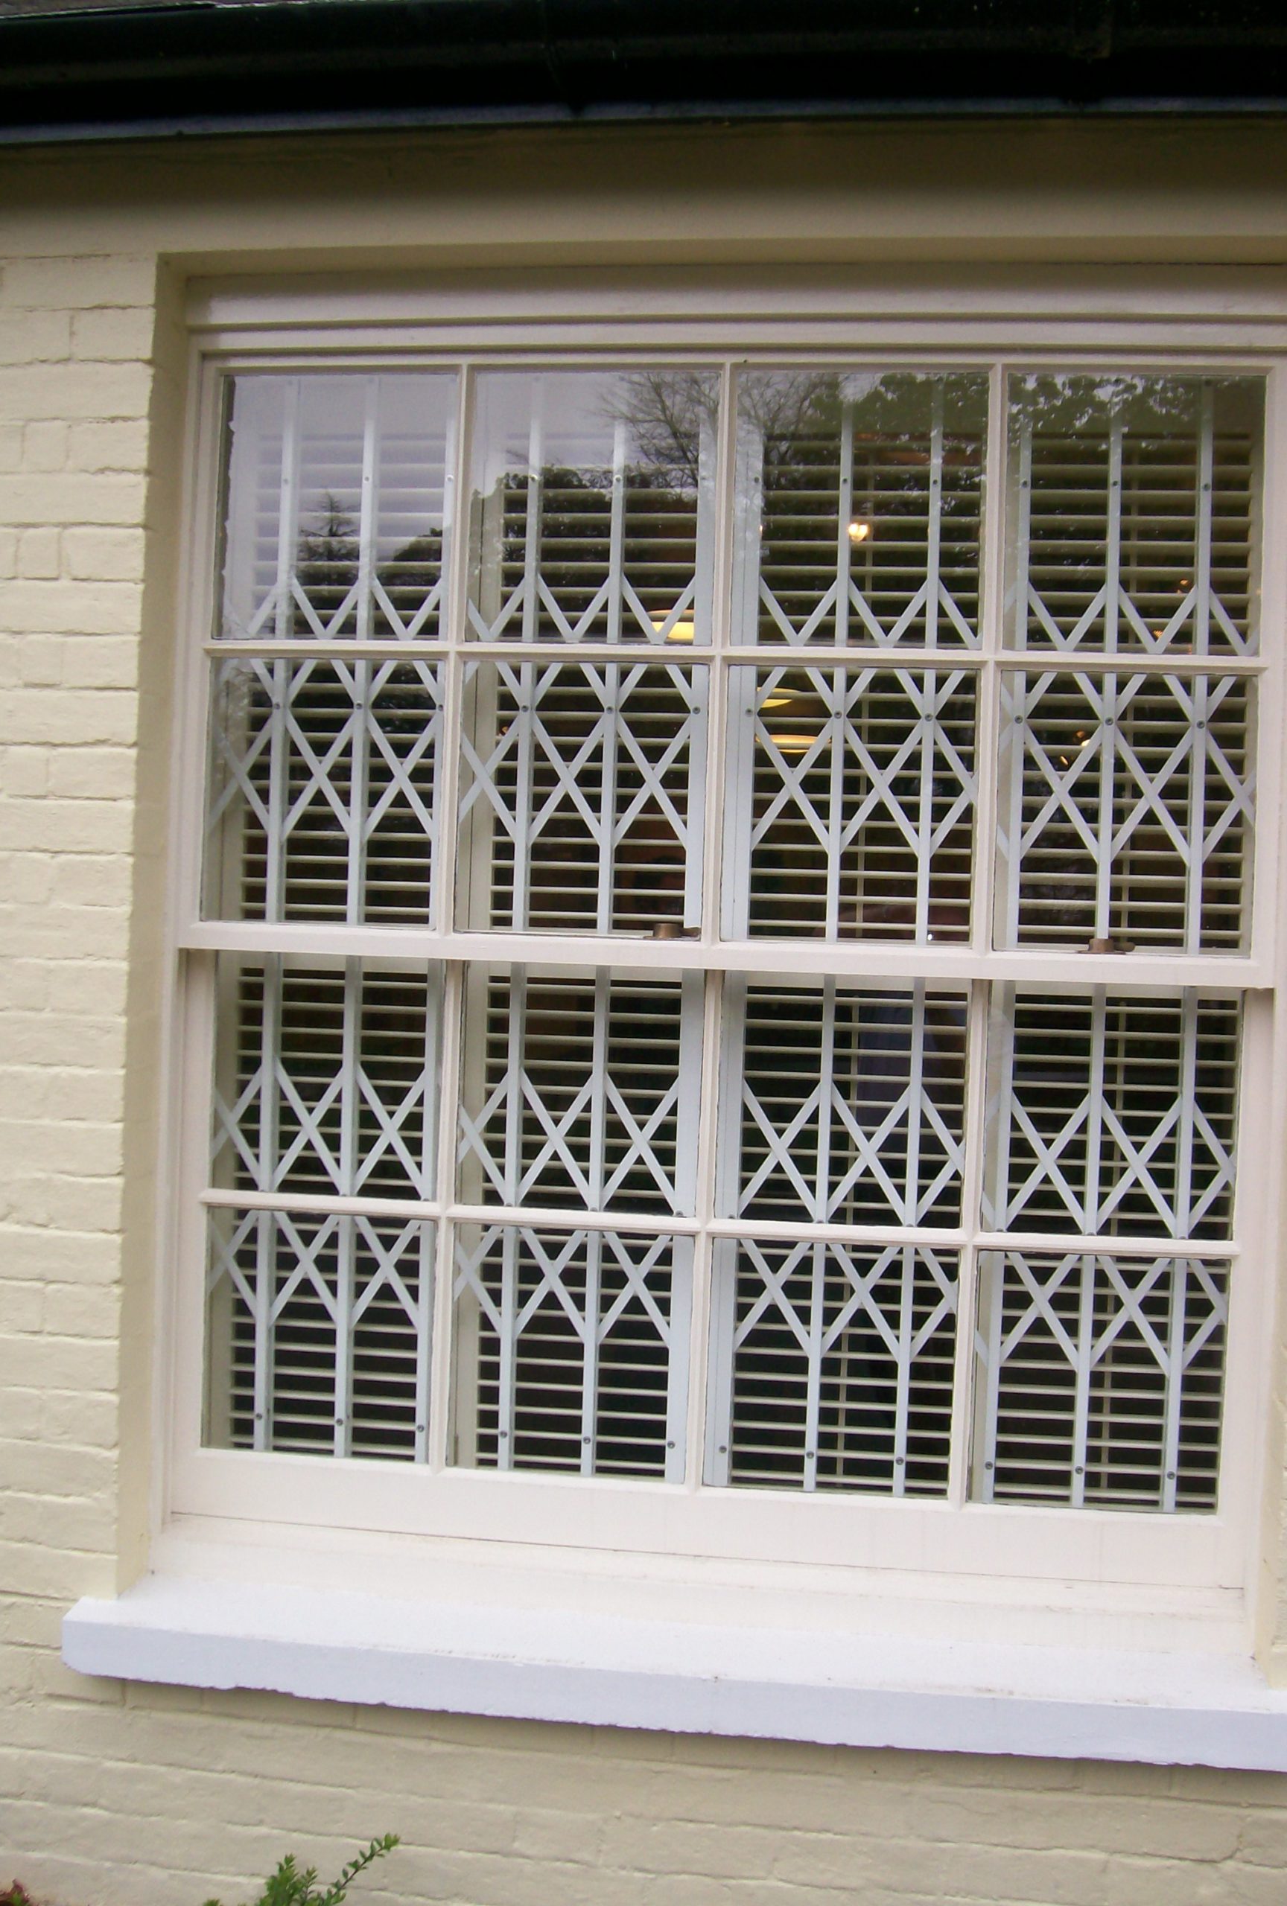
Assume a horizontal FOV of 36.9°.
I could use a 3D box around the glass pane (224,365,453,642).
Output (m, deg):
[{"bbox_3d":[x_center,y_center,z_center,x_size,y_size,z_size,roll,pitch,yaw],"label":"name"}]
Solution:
[{"bbox_3d":[-0.444,-0.643,2.778,0.330,0.379,0.020,2,0,7],"label":"glass pane"}]

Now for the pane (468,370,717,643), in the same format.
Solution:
[{"bbox_3d":[-0.073,-0.633,2.735,0.341,0.381,0.020,2,0,7],"label":"pane"}]

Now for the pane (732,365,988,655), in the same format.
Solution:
[{"bbox_3d":[0.298,-0.613,2.670,0.346,0.380,0.012,2,1,8],"label":"pane"}]

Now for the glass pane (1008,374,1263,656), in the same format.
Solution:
[{"bbox_3d":[0.674,-0.603,2.647,0.328,0.381,0.020,2,0,7],"label":"glass pane"}]

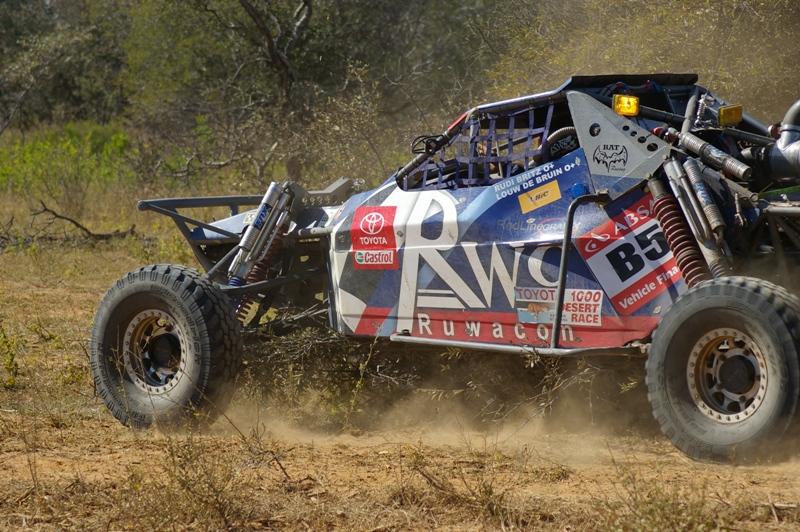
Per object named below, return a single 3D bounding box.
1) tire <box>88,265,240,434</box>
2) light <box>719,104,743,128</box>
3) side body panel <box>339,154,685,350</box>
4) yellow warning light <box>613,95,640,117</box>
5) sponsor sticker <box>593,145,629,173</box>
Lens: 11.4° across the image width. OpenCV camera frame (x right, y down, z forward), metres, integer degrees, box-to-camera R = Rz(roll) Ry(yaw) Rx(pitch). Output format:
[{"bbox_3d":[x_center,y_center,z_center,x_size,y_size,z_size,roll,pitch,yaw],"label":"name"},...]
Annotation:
[{"bbox_3d":[-1.124,0.400,19.270,0.790,0.790,0.260,2,3,39],"label":"tire"},{"bbox_3d":[1.565,-0.713,18.931,0.060,0.090,0.145,1,3,38],"label":"light"},{"bbox_3d":[0.486,-0.091,18.622,1.920,0.890,0.280,1,3,38],"label":"side body panel"},{"bbox_3d":[1.036,-0.734,18.265,0.060,0.090,0.145,1,3,38],"label":"yellow warning light"},{"bbox_3d":[0.959,-0.490,18.209,0.195,0.125,0.008,1,-7,38],"label":"sponsor sticker"}]

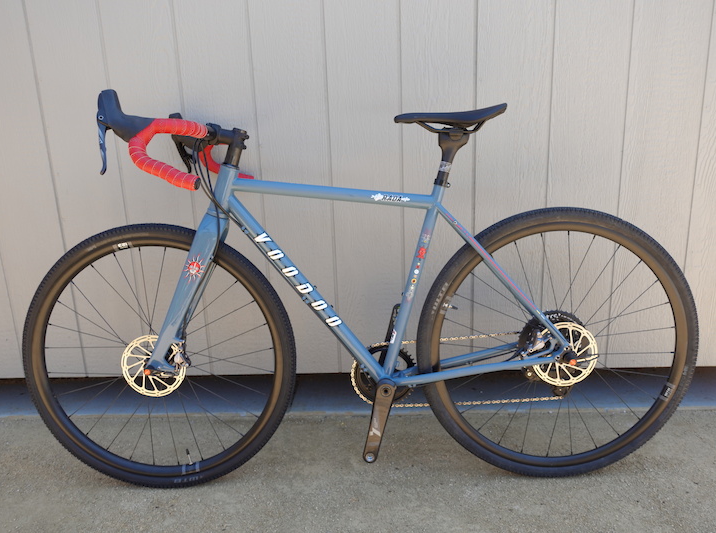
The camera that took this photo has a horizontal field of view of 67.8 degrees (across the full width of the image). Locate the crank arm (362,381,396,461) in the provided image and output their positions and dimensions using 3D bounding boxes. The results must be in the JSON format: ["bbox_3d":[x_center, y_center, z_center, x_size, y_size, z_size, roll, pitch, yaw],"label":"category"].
[{"bbox_3d":[0.050,0.380,1.312,0.042,0.214,0.033,13,9,-1],"label":"crank arm"}]

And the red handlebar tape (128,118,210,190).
[{"bbox_3d":[-0.379,-0.234,1.129,0.150,0.152,0.219,-2,9,1],"label":"red handlebar tape"}]

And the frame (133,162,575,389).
[{"bbox_3d":[-0.015,0.029,1.319,1.037,0.584,0.156,-2,9,1],"label":"frame"}]

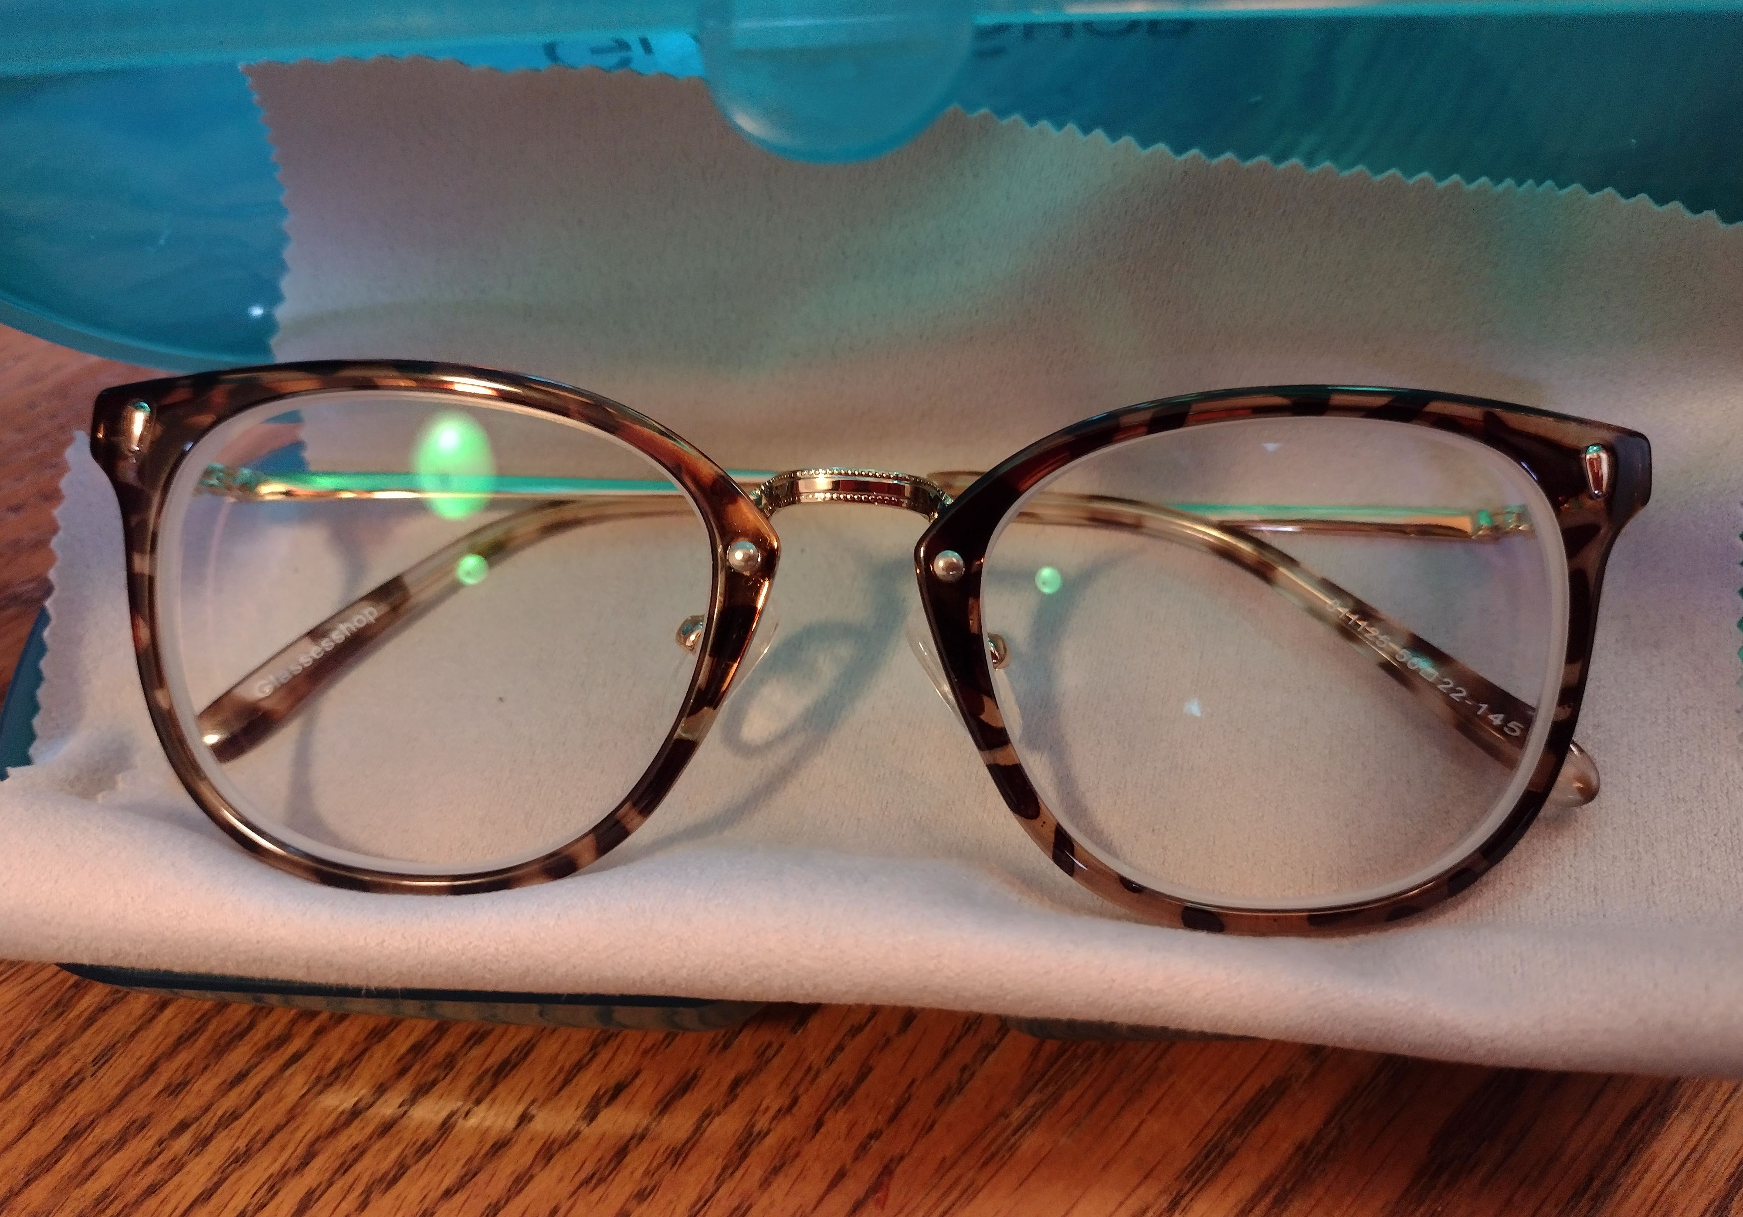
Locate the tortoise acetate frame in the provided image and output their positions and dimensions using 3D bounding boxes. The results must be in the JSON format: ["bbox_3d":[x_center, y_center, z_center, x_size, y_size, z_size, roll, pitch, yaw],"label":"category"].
[{"bbox_3d":[-0.001,0.004,0.130,0.140,0.031,0.048,2,81,2],"label":"tortoise acetate frame"}]

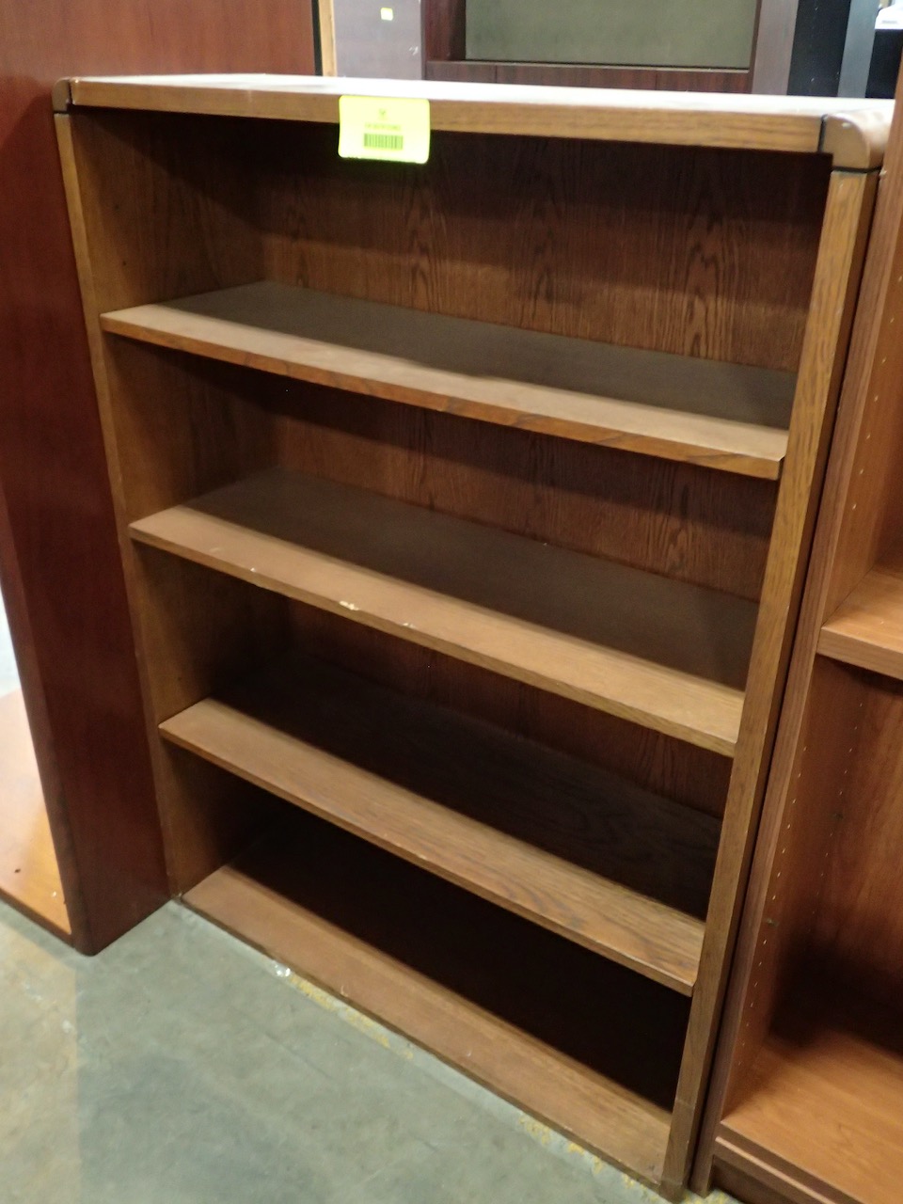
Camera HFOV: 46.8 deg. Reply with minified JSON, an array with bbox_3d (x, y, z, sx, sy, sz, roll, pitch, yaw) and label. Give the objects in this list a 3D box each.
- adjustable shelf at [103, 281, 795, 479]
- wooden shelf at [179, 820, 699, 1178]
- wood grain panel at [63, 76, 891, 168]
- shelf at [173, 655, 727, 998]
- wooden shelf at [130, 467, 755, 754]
[{"bbox_3d":[0.003,-0.281,1.184,0.860,0.019,0.289,18,33,30],"label":"adjustable shelf"},{"bbox_3d":[-0.009,0.564,1.632,0.860,0.019,0.289,18,33,30],"label":"wooden shelf"},{"bbox_3d":[0.019,-0.511,1.083,0.908,0.036,0.339,18,33,30],"label":"wood grain panel"},{"bbox_3d":[-0.005,0.258,1.470,0.860,0.019,0.289,18,33,30],"label":"shelf"},{"bbox_3d":[-0.001,-0.031,1.316,0.860,0.019,0.289,18,33,30],"label":"wooden shelf"}]

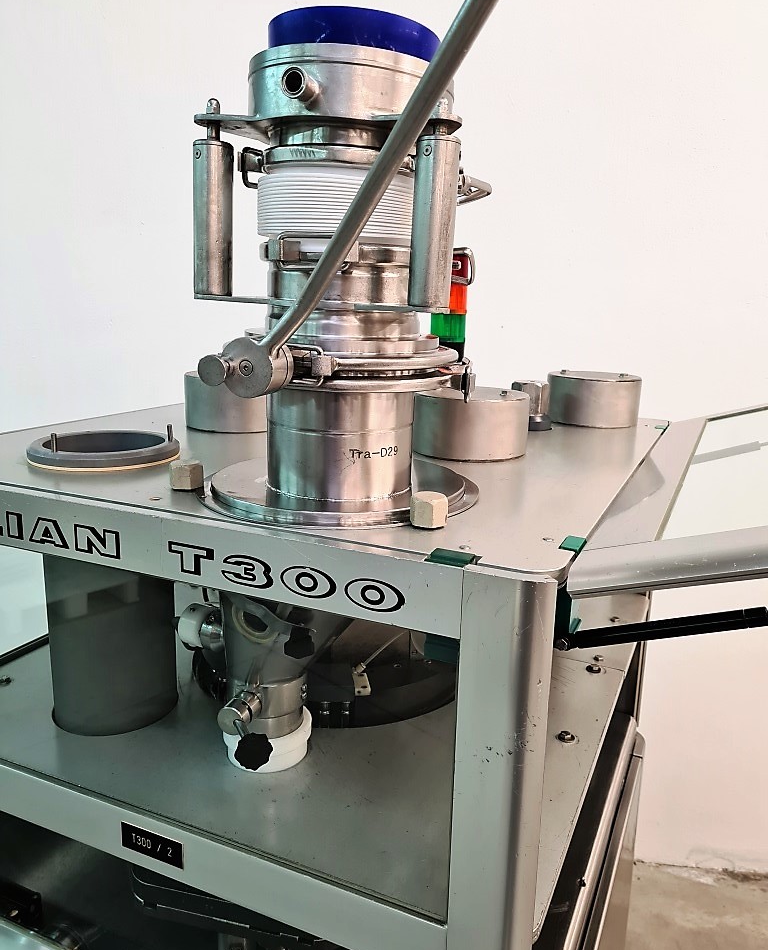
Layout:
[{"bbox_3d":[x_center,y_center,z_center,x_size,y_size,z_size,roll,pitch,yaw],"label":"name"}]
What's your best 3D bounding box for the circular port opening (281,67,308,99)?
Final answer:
[{"bbox_3d":[-0.076,-0.340,0.670,0.025,0.025,0.010,8,13,22],"label":"circular port opening"}]

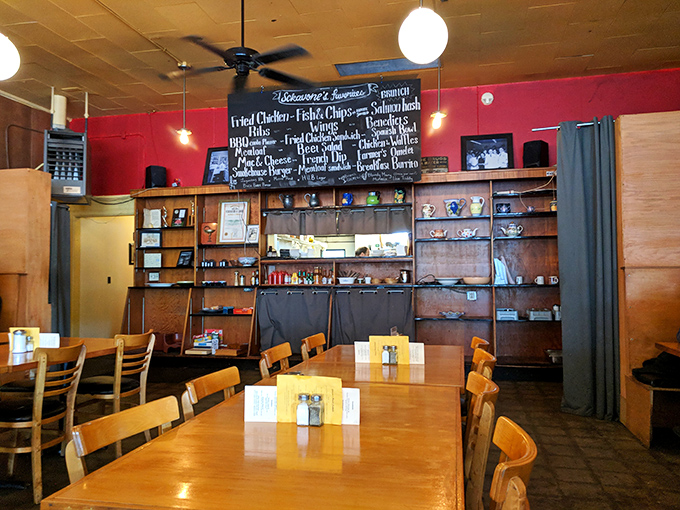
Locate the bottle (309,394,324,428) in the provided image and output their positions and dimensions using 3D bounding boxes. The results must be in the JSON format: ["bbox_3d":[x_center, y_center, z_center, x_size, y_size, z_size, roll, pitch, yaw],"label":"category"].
[{"bbox_3d":[-0.076,0.513,1.695,0.039,0.103,0.039,-1,-2,13],"label":"bottle"}]

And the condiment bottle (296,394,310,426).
[{"bbox_3d":[-0.117,0.514,1.703,0.039,0.103,0.039,-1,-2,13],"label":"condiment bottle"}]

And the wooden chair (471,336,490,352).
[{"bbox_3d":[0.665,0.945,3.199,0.510,0.840,0.430,-1,-2,11],"label":"wooden chair"}]

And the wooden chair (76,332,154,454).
[{"bbox_3d":[-1.643,0.980,3.670,0.510,0.840,0.430,-1,-2,19],"label":"wooden chair"}]

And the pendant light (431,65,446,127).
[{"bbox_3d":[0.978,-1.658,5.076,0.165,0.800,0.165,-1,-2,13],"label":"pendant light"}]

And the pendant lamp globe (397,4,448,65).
[{"bbox_3d":[0.532,-1.403,3.273,0.315,0.340,0.315,-1,-2,13],"label":"pendant lamp globe"}]

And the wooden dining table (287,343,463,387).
[{"bbox_3d":[0.257,0.987,2.938,0.900,0.750,1.260,-1,-2,13],"label":"wooden dining table"}]

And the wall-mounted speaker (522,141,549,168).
[{"bbox_3d":[2.368,-1.212,6.176,0.200,0.335,0.225,2,-3,-40],"label":"wall-mounted speaker"}]

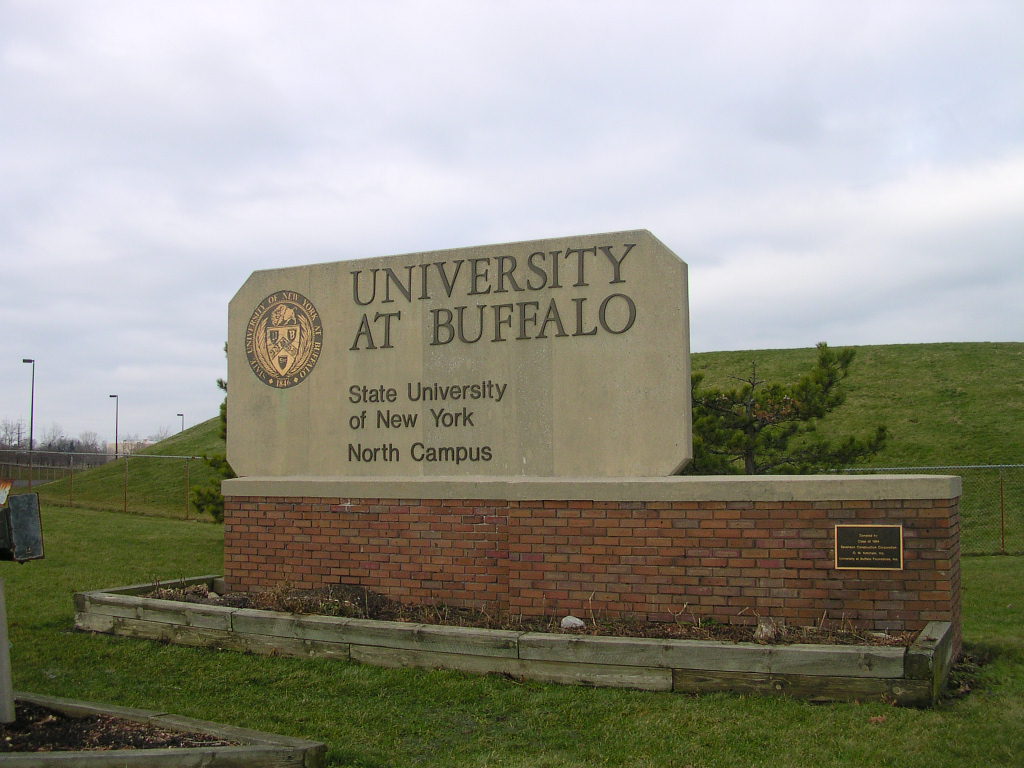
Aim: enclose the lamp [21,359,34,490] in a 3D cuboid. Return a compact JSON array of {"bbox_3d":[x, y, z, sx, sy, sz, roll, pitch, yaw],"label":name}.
[{"bbox_3d":[-32.771,2.738,74.000,0.740,8.750,0.400,0,-5,-9],"label":"lamp"}]

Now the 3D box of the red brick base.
[{"bbox_3d":[0.272,1.450,8.856,6.280,1.065,0.850,-3,-5,26],"label":"red brick base"}]

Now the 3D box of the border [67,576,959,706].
[{"bbox_3d":[-0.149,1.832,8.239,6.520,0.305,2.230,-3,-5,26],"label":"border"}]

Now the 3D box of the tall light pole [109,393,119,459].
[{"bbox_3d":[-38.594,5.423,106.000,0.740,8.700,0.400,0,-5,-9],"label":"tall light pole"}]

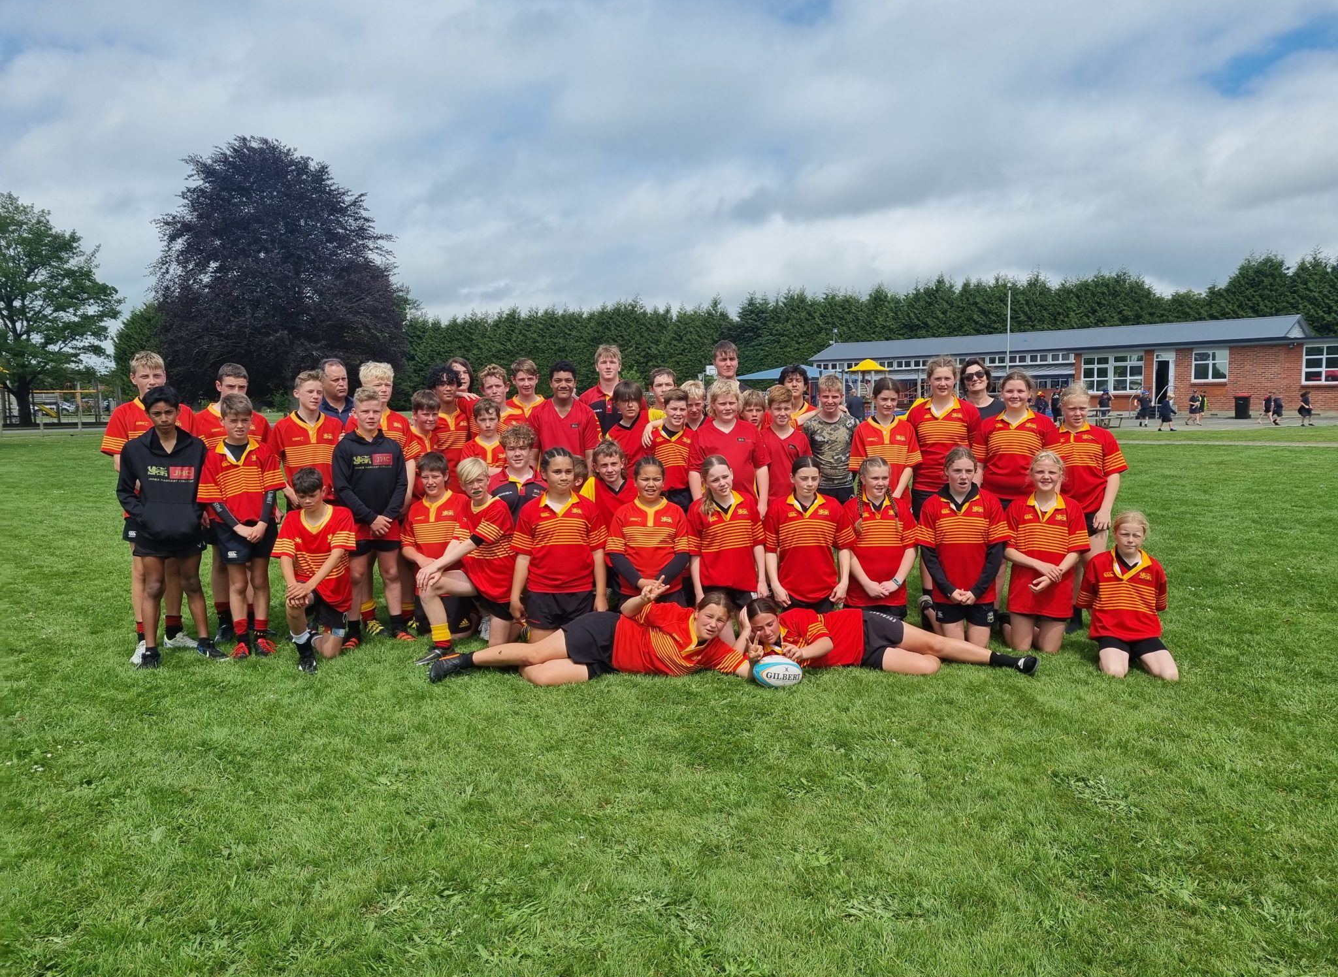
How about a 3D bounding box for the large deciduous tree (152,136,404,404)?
[{"bbox_3d":[-29.463,-16.194,76.765,19.600,21.000,19.600,-3,6,-20],"label":"large deciduous tree"}]

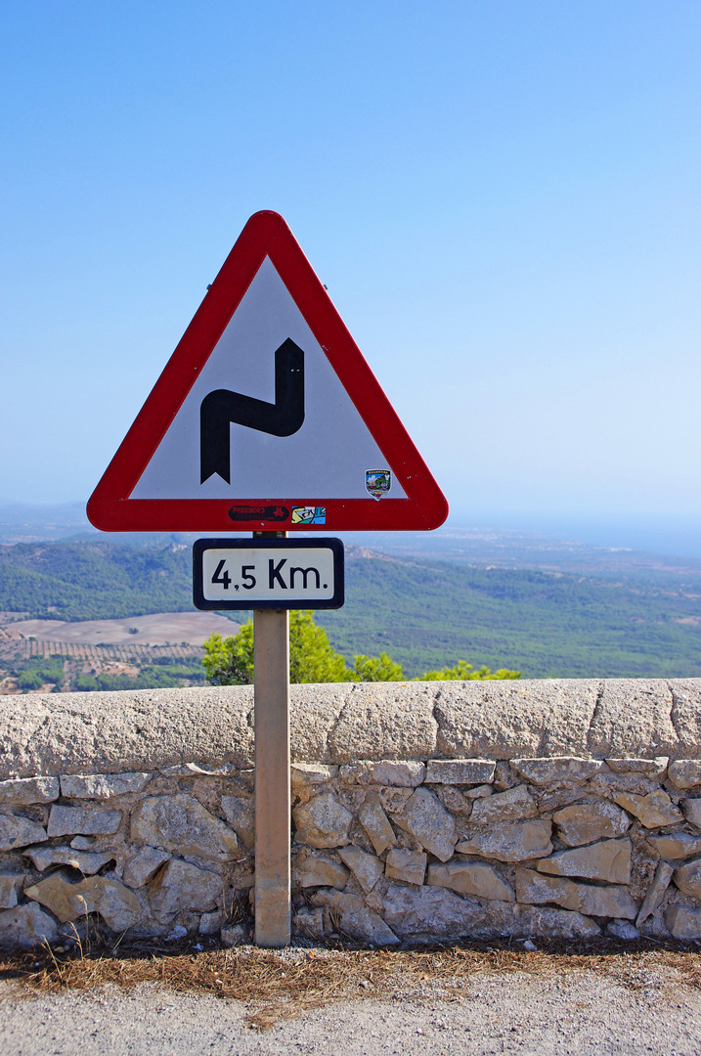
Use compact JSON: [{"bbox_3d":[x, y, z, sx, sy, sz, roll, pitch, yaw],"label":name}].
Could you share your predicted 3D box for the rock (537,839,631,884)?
[{"bbox_3d":[0.597,0.852,4.540,0.240,0.115,0.160,0,1,0],"label":"rock"}]

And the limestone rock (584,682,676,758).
[{"bbox_3d":[0.721,0.491,4.600,0.232,0.190,0.340,0,1,0],"label":"limestone rock"}]

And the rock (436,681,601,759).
[{"bbox_3d":[0.432,0.479,4.548,0.416,0.178,0.360,0,1,7],"label":"rock"}]

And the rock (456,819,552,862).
[{"bbox_3d":[0.393,0.784,4.483,0.239,0.103,0.150,0,1,7],"label":"rock"}]

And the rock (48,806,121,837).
[{"bbox_3d":[-0.676,0.747,4.525,0.190,0.085,0.130,0,1,0],"label":"rock"}]

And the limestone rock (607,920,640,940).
[{"bbox_3d":[0.692,1.015,4.475,0.087,0.049,0.090,0,1,0],"label":"limestone rock"}]

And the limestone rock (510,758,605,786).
[{"bbox_3d":[0.526,0.608,4.464,0.233,0.069,0.150,0,1,7],"label":"limestone rock"}]

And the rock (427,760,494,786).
[{"bbox_3d":[0.281,0.621,4.515,0.179,0.065,0.130,0,1,0],"label":"rock"}]

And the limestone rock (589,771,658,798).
[{"bbox_3d":[0.698,0.655,4.530,0.175,0.070,0.120,0,1,0],"label":"limestone rock"}]

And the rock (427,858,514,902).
[{"bbox_3d":[0.310,0.882,4.489,0.221,0.108,0.140,0,1,7],"label":"rock"}]

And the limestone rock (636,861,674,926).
[{"bbox_3d":[0.776,0.931,4.510,0.047,0.172,0.100,23,1,0],"label":"limestone rock"}]

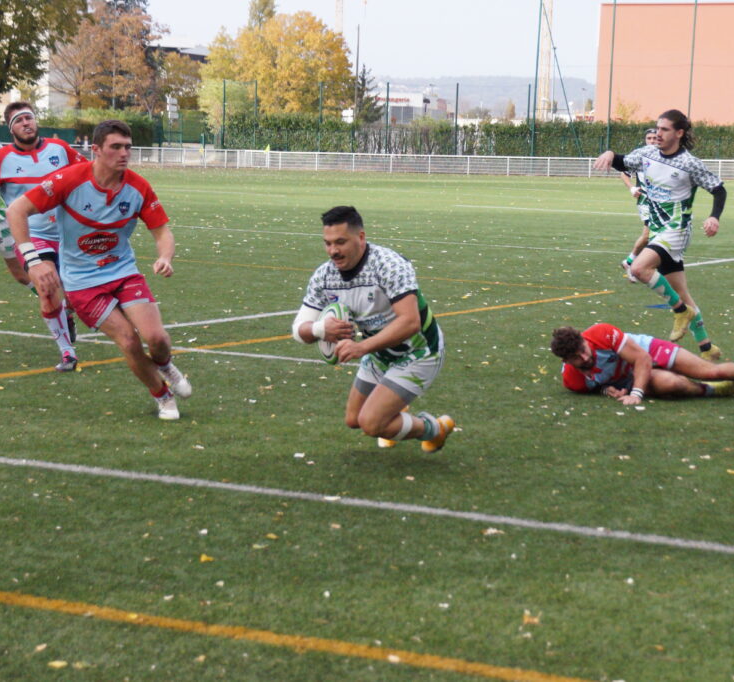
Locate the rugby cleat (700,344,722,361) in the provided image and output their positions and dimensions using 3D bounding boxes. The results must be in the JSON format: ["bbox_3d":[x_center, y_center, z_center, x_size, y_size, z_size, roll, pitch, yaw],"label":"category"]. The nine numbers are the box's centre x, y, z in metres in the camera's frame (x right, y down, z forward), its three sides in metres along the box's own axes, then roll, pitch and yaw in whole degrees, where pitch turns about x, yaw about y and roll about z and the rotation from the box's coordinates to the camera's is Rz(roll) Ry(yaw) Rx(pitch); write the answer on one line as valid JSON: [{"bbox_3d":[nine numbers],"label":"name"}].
[{"bbox_3d":[2.425,0.117,15.100,0.105,0.120,0.280,6,49,37],"label":"rugby cleat"}]

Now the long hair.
[{"bbox_3d":[2.202,-1.494,15.100,0.220,0.290,0.190,-9,11,-39],"label":"long hair"}]

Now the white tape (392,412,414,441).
[{"bbox_3d":[0.162,0.399,9.950,0.050,0.125,0.125,11,0,-29],"label":"white tape"}]

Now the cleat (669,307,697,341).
[{"bbox_3d":[2.234,-0.124,15.100,0.105,0.280,0.120,18,-18,40],"label":"cleat"}]

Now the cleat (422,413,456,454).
[{"bbox_3d":[0.349,0.452,10.420,0.120,0.285,0.105,3,45,-37],"label":"cleat"}]

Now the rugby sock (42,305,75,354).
[{"bbox_3d":[-1.968,-0.061,13.650,0.115,0.340,0.130,-9,17,31],"label":"rugby sock"}]

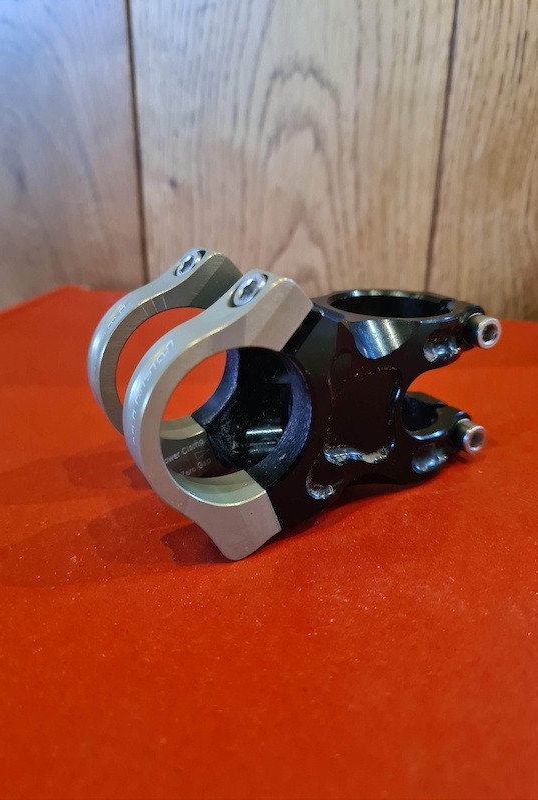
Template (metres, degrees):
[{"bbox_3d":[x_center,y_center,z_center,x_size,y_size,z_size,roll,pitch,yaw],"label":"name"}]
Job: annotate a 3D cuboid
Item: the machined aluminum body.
[{"bbox_3d":[0.010,-0.006,0.143,0.096,0.059,0.044,-9,23,-25],"label":"machined aluminum body"}]

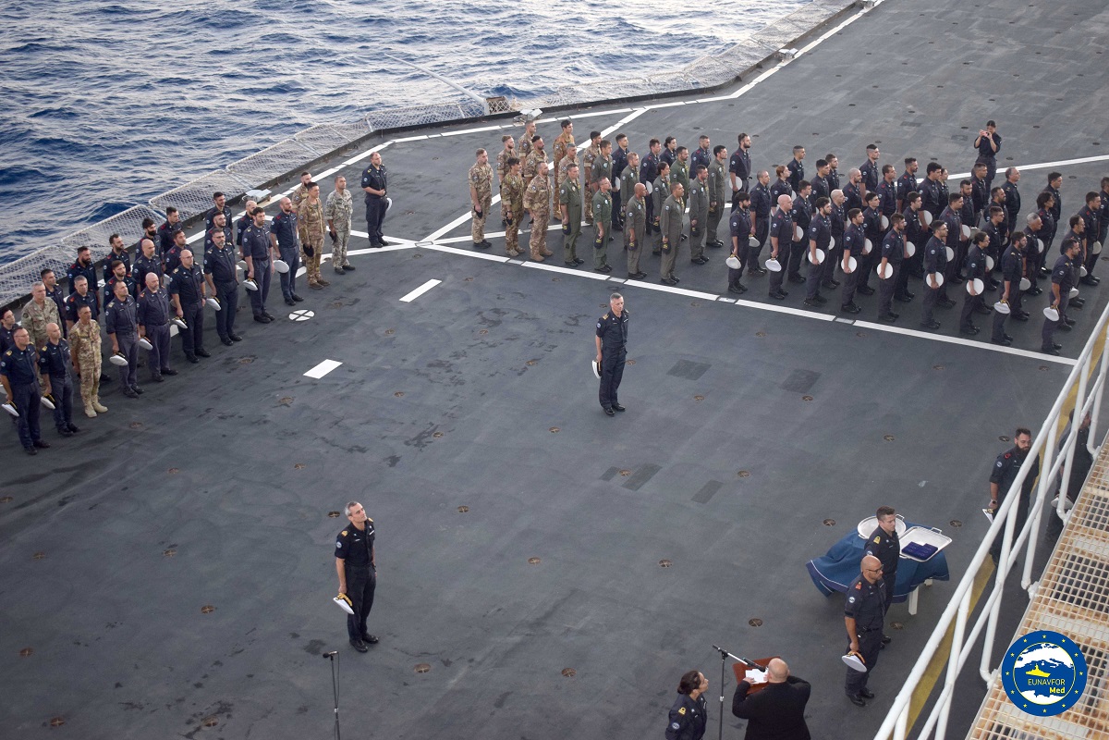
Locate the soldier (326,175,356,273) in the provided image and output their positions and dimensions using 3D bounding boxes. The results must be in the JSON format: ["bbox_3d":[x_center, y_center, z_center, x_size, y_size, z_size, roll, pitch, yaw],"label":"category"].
[{"bbox_3d":[-3.693,-2.529,25.548,0.320,1.734,0.490,17,32,32],"label":"soldier"}]

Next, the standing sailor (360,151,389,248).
[{"bbox_3d":[-3.214,-3.081,26.606,0.320,1.774,0.490,15,30,29],"label":"standing sailor"}]

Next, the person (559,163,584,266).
[{"bbox_3d":[0.309,-2.694,25.665,0.330,1.807,0.510,14,30,27],"label":"person"}]

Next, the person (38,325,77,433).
[{"bbox_3d":[-6.858,0.096,20.450,0.380,1.677,0.530,13,29,25],"label":"person"}]

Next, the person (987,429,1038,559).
[{"bbox_3d":[5.355,1.505,17.267,0.540,1.820,0.360,-12,28,-23],"label":"person"}]

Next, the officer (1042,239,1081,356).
[{"bbox_3d":[7.679,-1.125,22.412,0.330,1.798,0.510,14,30,27],"label":"officer"}]

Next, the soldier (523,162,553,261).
[{"bbox_3d":[-0.287,-2.732,26.114,0.330,1.574,0.510,15,30,28],"label":"soldier"}]

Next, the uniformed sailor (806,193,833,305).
[{"bbox_3d":[4.310,-1.941,24.075,0.320,1.812,0.490,11,29,22],"label":"uniformed sailor"}]

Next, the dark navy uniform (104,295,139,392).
[{"bbox_3d":[-6.229,-0.355,21.410,0.310,1.466,0.490,14,30,27],"label":"dark navy uniform"}]

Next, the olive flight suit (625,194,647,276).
[{"bbox_3d":[1.413,-2.381,25.154,0.320,1.707,0.490,11,29,22],"label":"olive flight suit"}]

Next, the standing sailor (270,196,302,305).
[{"bbox_3d":[-4.386,-1.953,24.218,0.330,1.805,0.510,16,31,30],"label":"standing sailor"}]

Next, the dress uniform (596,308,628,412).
[{"bbox_3d":[0.820,-0.125,21.056,0.520,1.570,0.340,-17,30,-30],"label":"dress uniform"}]

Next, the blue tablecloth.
[{"bbox_3d":[3.695,2.173,16.728,1.350,0.500,1.000,13,29,26],"label":"blue tablecloth"}]

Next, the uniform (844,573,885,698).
[{"bbox_3d":[3.165,2.683,15.044,0.330,1.500,0.510,18,32,33],"label":"uniform"}]

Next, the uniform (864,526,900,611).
[{"bbox_3d":[3.537,2.309,16.038,0.320,1.440,0.500,22,34,38],"label":"uniform"}]

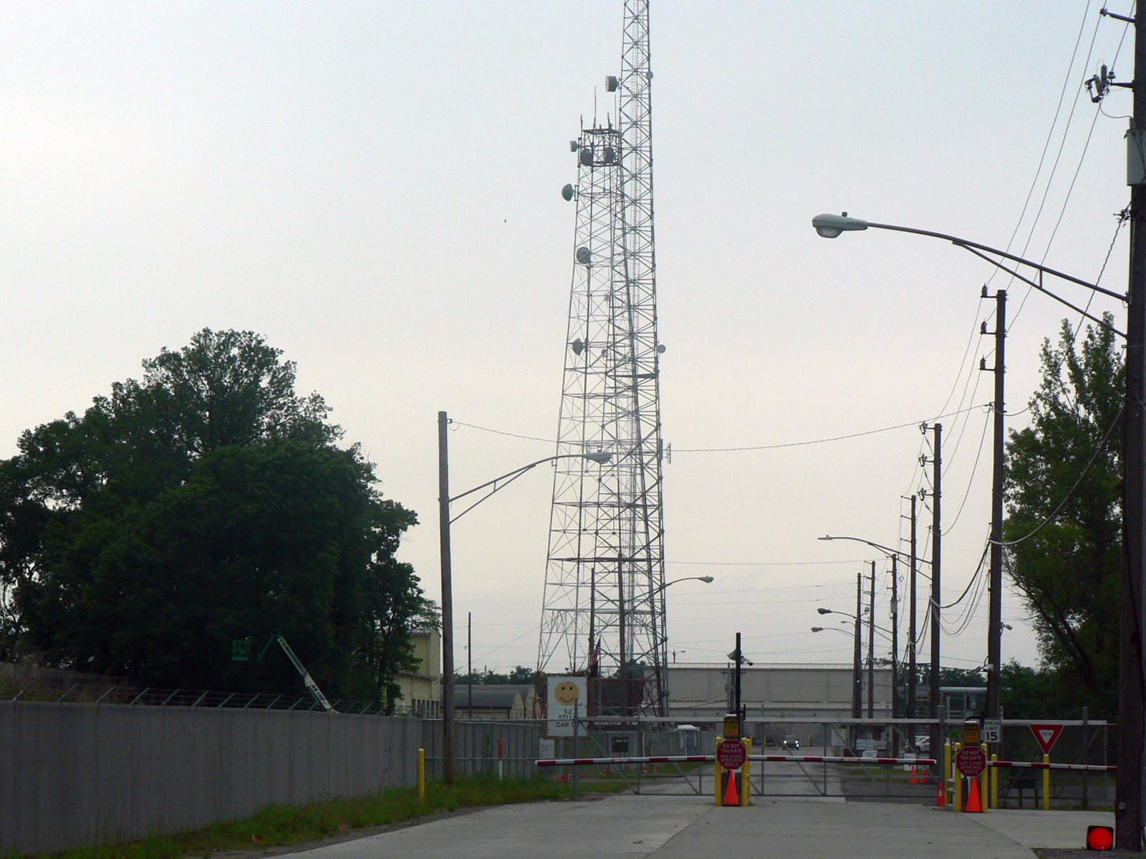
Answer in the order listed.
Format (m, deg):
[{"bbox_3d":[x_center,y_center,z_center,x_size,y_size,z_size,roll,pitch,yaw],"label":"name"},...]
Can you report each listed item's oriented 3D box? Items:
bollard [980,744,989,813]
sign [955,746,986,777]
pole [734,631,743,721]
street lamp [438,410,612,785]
[{"bbox_3d":[8.261,7.004,77.755,0.130,1.390,0.130,0,-5,0],"label":"bollard"},{"bbox_3d":[8.055,6.723,78.400,0.610,0.610,0.030,0,-4,3],"label":"sign"},{"bbox_3d":[3.407,5.994,79.647,0.100,3.680,0.100,0,-5,0],"label":"pole"},{"bbox_3d":[-1.107,4.146,91.367,4.100,9.230,0.360,0,-5,3],"label":"street lamp"}]

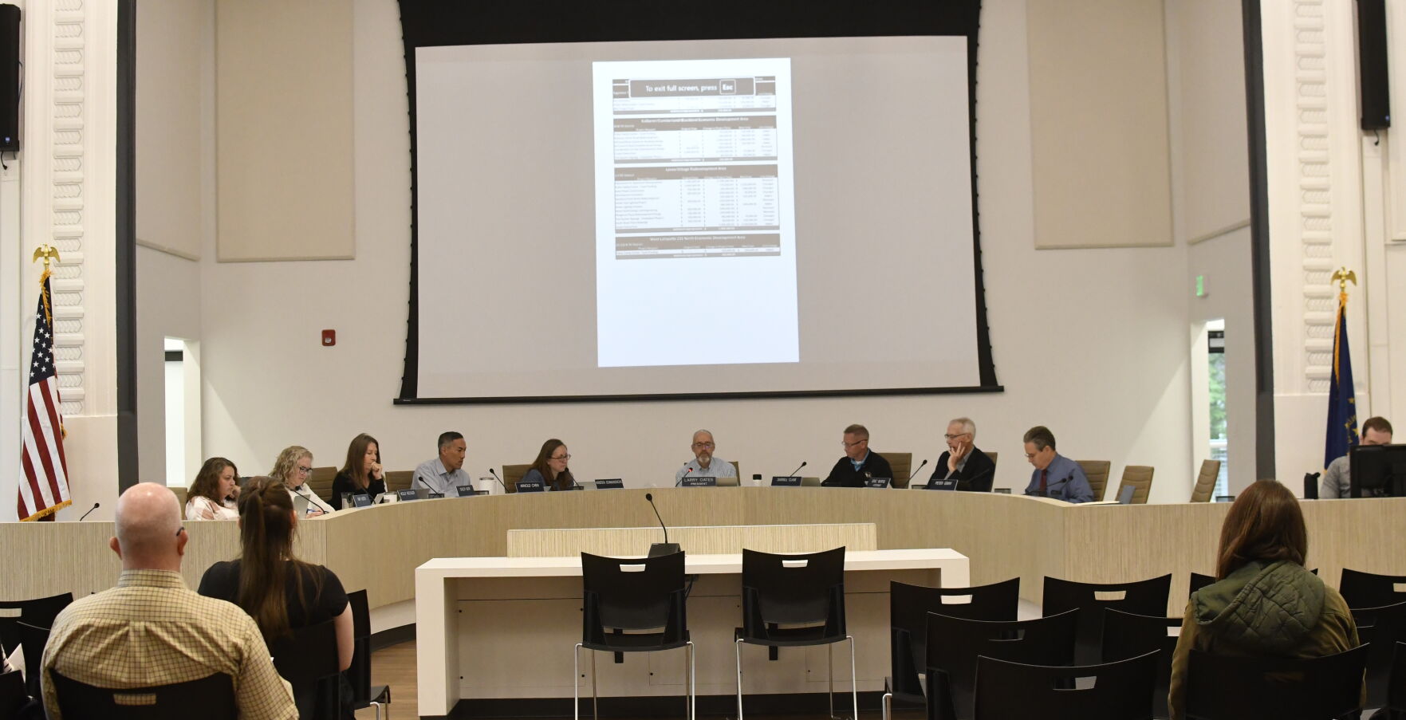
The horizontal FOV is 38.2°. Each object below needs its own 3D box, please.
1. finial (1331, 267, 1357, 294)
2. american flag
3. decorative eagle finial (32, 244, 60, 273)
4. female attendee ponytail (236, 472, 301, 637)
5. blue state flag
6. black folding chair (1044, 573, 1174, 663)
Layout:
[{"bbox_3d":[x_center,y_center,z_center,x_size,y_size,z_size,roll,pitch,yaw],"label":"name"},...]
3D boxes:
[{"bbox_3d":[4.012,-0.502,12.715,0.160,0.165,0.075,-1,-1,0],"label":"finial"},{"bbox_3d":[-4.349,0.246,13.400,0.340,1.680,0.230,-1,-2,0],"label":"american flag"},{"bbox_3d":[-4.343,-0.672,13.425,0.180,0.195,0.075,-1,-2,0],"label":"decorative eagle finial"},{"bbox_3d":[-1.354,0.620,6.346,0.205,0.510,0.210,-2,-2,14],"label":"female attendee ponytail"},{"bbox_3d":[4.284,0.235,13.596,0.270,1.360,0.210,-1,-2,0],"label":"blue state flag"},{"bbox_3d":[1.438,1.191,7.451,0.520,0.835,0.570,-1,-1,-2],"label":"black folding chair"}]

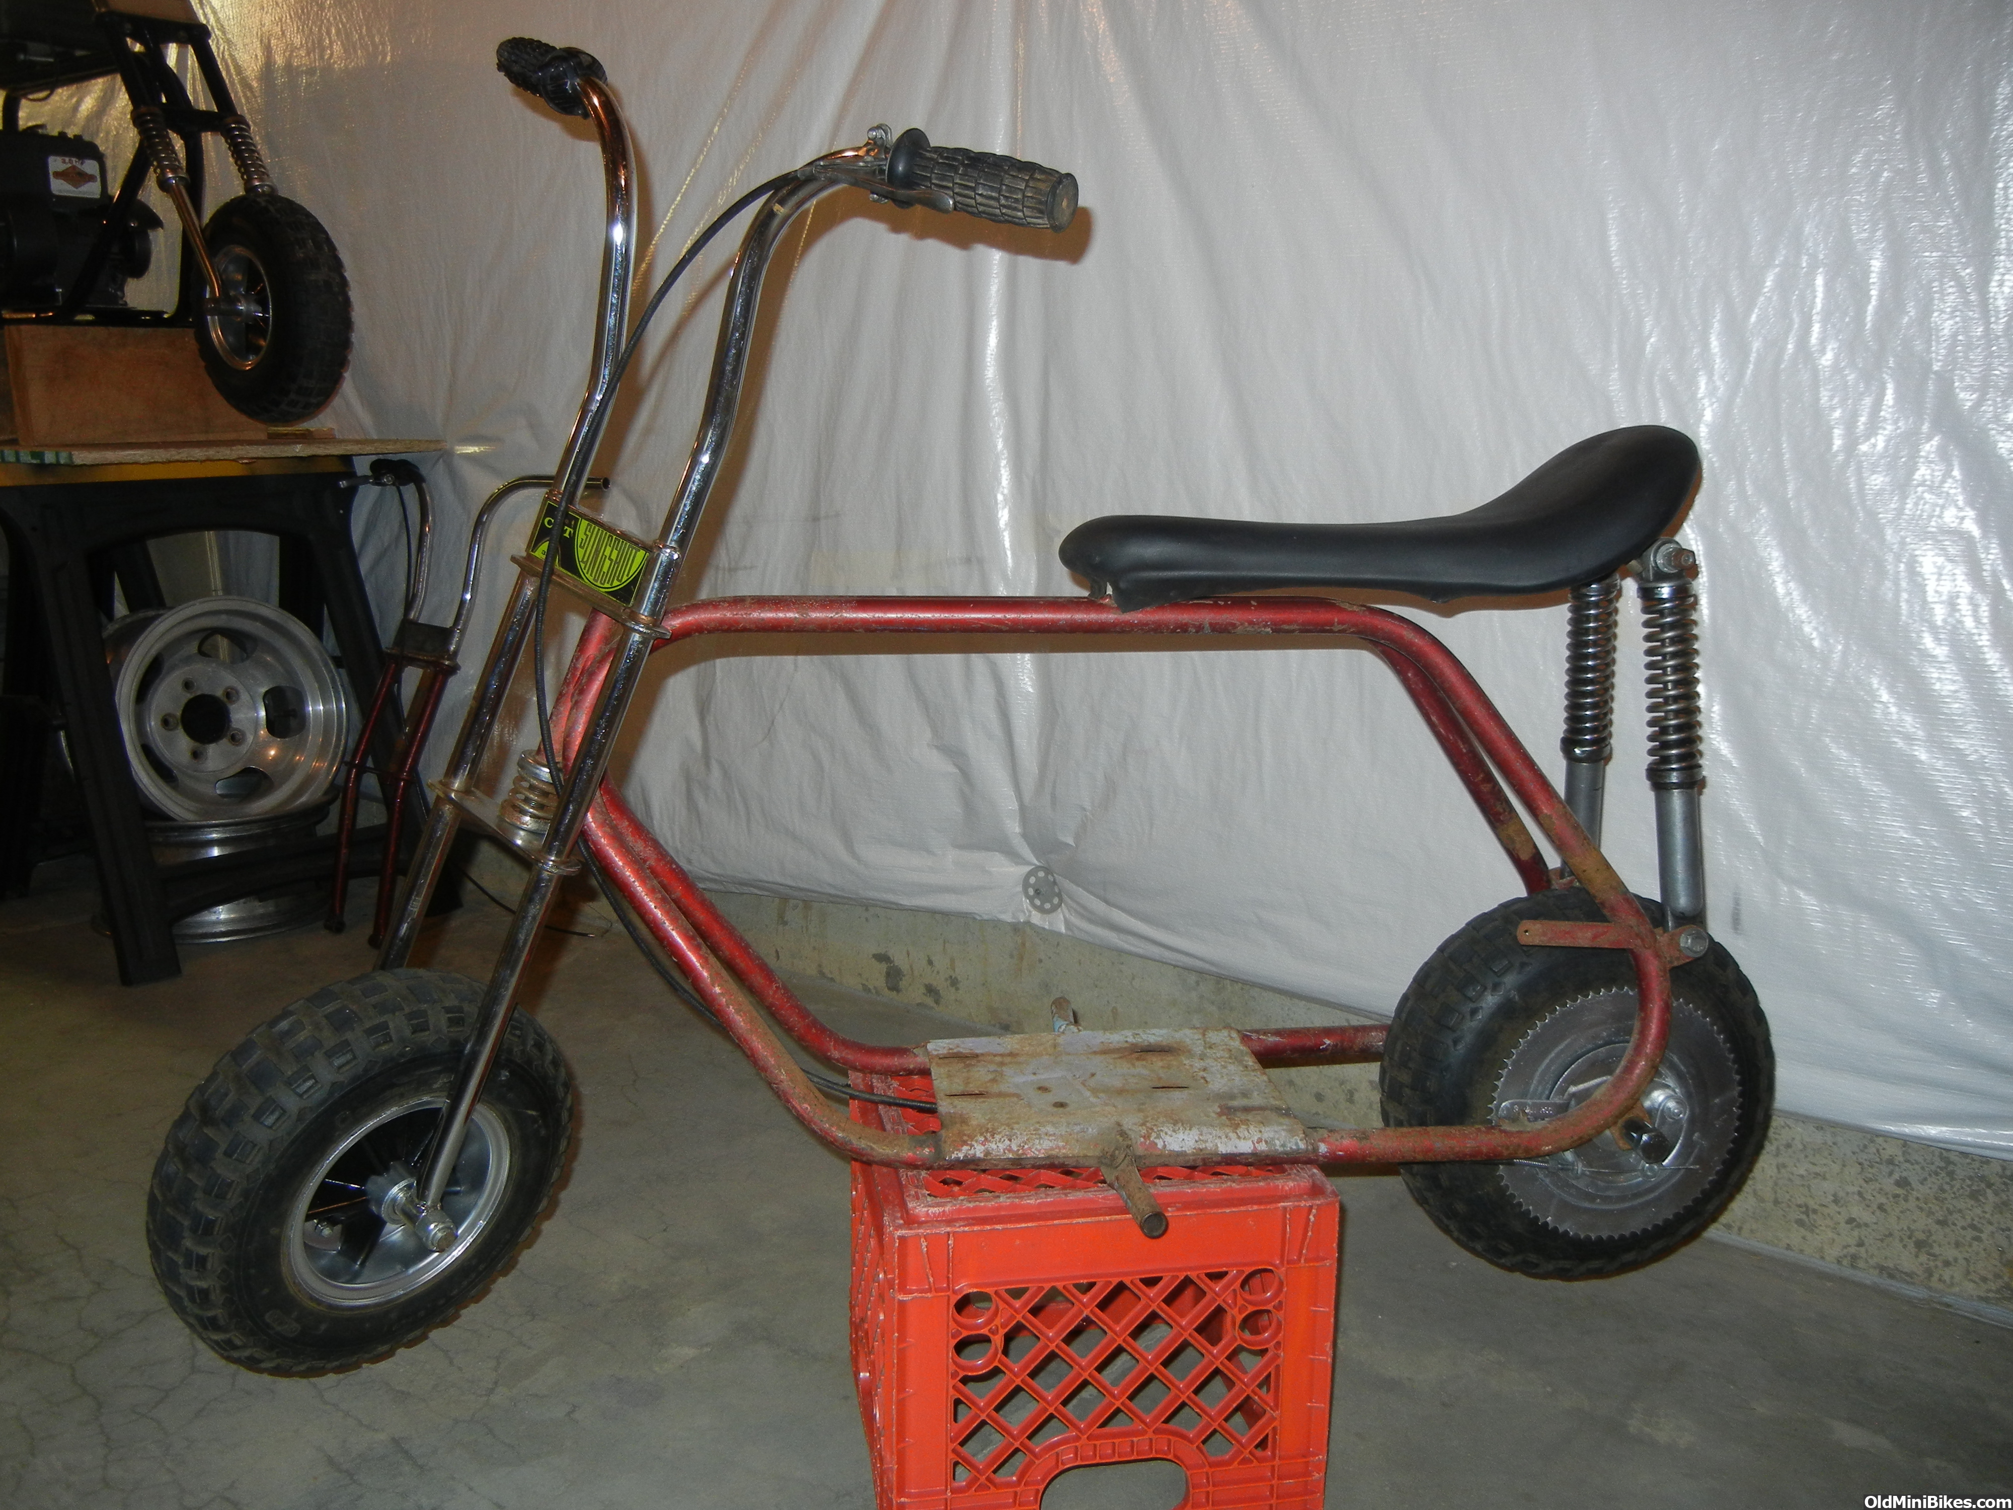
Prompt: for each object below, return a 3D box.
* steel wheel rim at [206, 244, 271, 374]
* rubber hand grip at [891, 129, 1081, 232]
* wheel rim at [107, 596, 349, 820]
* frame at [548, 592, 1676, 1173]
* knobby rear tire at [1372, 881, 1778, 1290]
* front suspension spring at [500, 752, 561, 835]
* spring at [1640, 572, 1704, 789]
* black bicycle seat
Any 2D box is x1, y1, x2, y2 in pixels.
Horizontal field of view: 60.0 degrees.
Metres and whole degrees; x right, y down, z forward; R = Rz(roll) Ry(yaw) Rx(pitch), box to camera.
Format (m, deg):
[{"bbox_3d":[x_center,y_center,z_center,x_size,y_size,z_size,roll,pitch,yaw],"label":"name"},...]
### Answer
[{"bbox_3d":[-1.097,-0.658,2.582,0.184,0.184,0.088,8,14,37],"label":"steel wheel rim"},{"bbox_3d":[-0.017,-0.358,1.093,0.130,0.050,0.050,22,19,27],"label":"rubber hand grip"},{"bbox_3d":[-1.341,-0.061,2.938,0.187,0.394,0.394,-2,6,38],"label":"wheel rim"},{"bbox_3d":[0.075,0.084,1.391,0.863,0.432,0.260,0,10,-7],"label":"frame"},{"bbox_3d":[0.483,0.278,1.474,0.330,0.330,0.108,0,10,-7],"label":"knobby rear tire"},{"bbox_3d":[-0.360,0.030,1.329,0.042,0.058,0.042,27,8,35],"label":"front suspension spring"},{"bbox_3d":[0.512,-0.056,1.345,0.043,0.170,0.043,-6,7,-6],"label":"spring"},{"bbox_3d":[0.297,-0.187,1.368,0.517,0.147,0.200,0,10,-7],"label":"black bicycle seat"}]

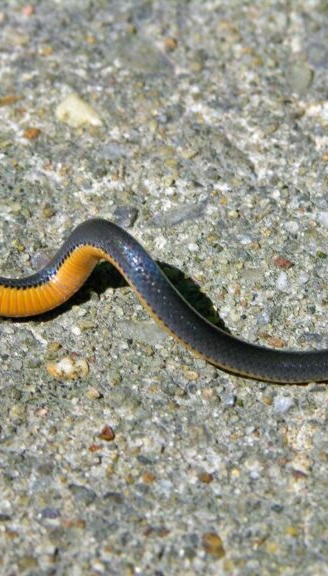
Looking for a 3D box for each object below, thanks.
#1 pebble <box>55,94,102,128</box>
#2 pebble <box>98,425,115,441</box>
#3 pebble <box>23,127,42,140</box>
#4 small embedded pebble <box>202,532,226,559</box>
[{"bbox_3d":[-0.018,-0.037,0.831,0.009,0.004,0.007,0,50,0],"label":"pebble"},{"bbox_3d":[-0.011,0.028,0.776,0.003,0.001,0.003,0,50,0],"label":"pebble"},{"bbox_3d":[-0.027,-0.032,0.827,0.004,0.002,0.003,0,50,0],"label":"pebble"},{"bbox_3d":[0.010,0.049,0.759,0.004,0.002,0.005,0,50,0],"label":"small embedded pebble"}]

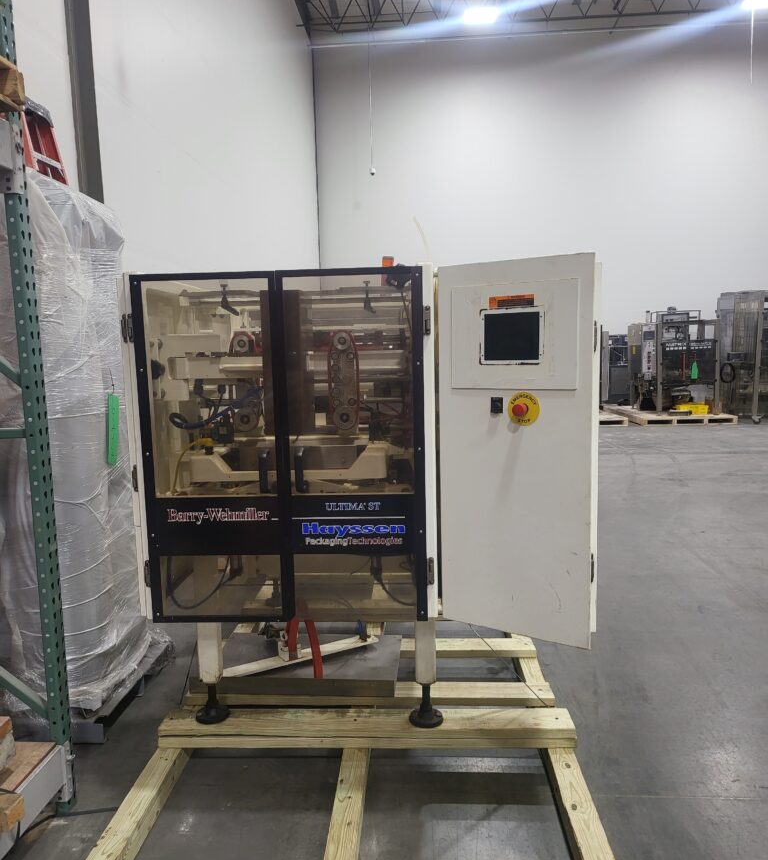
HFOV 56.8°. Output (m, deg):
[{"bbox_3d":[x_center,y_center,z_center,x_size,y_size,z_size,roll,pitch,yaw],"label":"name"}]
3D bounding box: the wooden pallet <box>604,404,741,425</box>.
[{"bbox_3d":[5.194,-0.287,13.109,1.584,0.132,2.315,-1,7,2],"label":"wooden pallet"}]

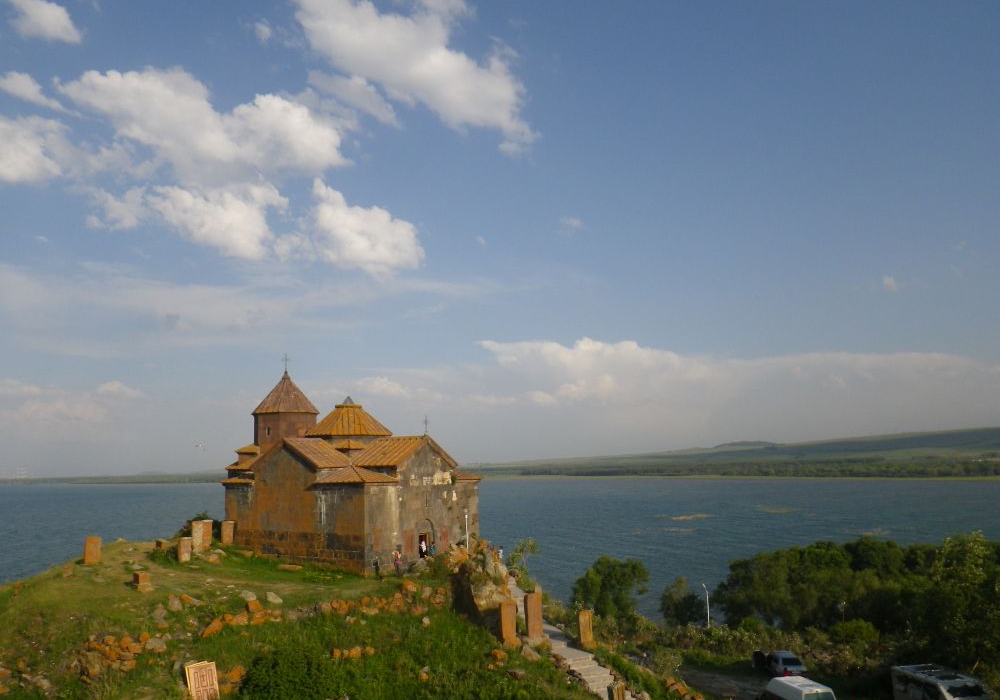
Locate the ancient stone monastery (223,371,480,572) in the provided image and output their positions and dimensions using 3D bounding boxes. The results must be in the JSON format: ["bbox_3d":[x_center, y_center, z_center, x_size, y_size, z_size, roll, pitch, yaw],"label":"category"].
[{"bbox_3d":[-13.502,9.358,69.003,19.400,16.380,13.200,-7,-11,36],"label":"ancient stone monastery"}]

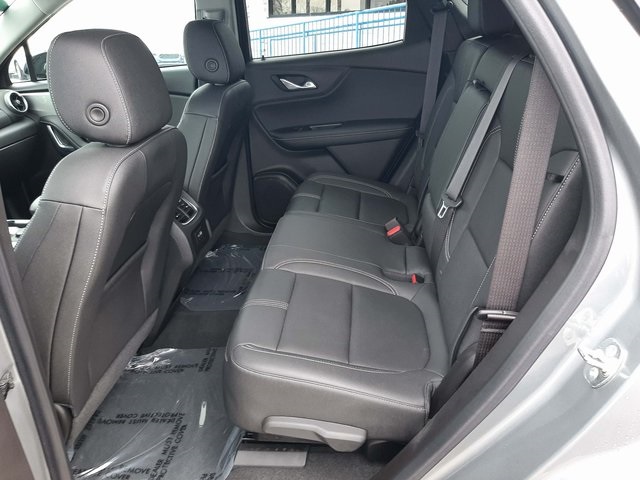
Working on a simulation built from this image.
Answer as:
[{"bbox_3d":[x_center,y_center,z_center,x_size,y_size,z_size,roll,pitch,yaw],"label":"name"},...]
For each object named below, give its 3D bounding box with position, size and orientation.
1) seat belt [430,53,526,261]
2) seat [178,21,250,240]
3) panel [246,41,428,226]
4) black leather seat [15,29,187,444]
[{"bbox_3d":[0.408,-0.236,1.273,0.070,0.530,0.110,13,39,-4],"label":"seat belt"},{"bbox_3d":[-0.632,-0.315,1.842,0.790,0.970,0.530,0,27,6],"label":"seat"},{"bbox_3d":[0.079,-0.411,2.079,0.760,0.800,0.130,0,27,6],"label":"panel"},{"bbox_3d":[-0.705,0.007,1.202,0.790,0.970,0.530,0,27,6],"label":"black leather seat"}]

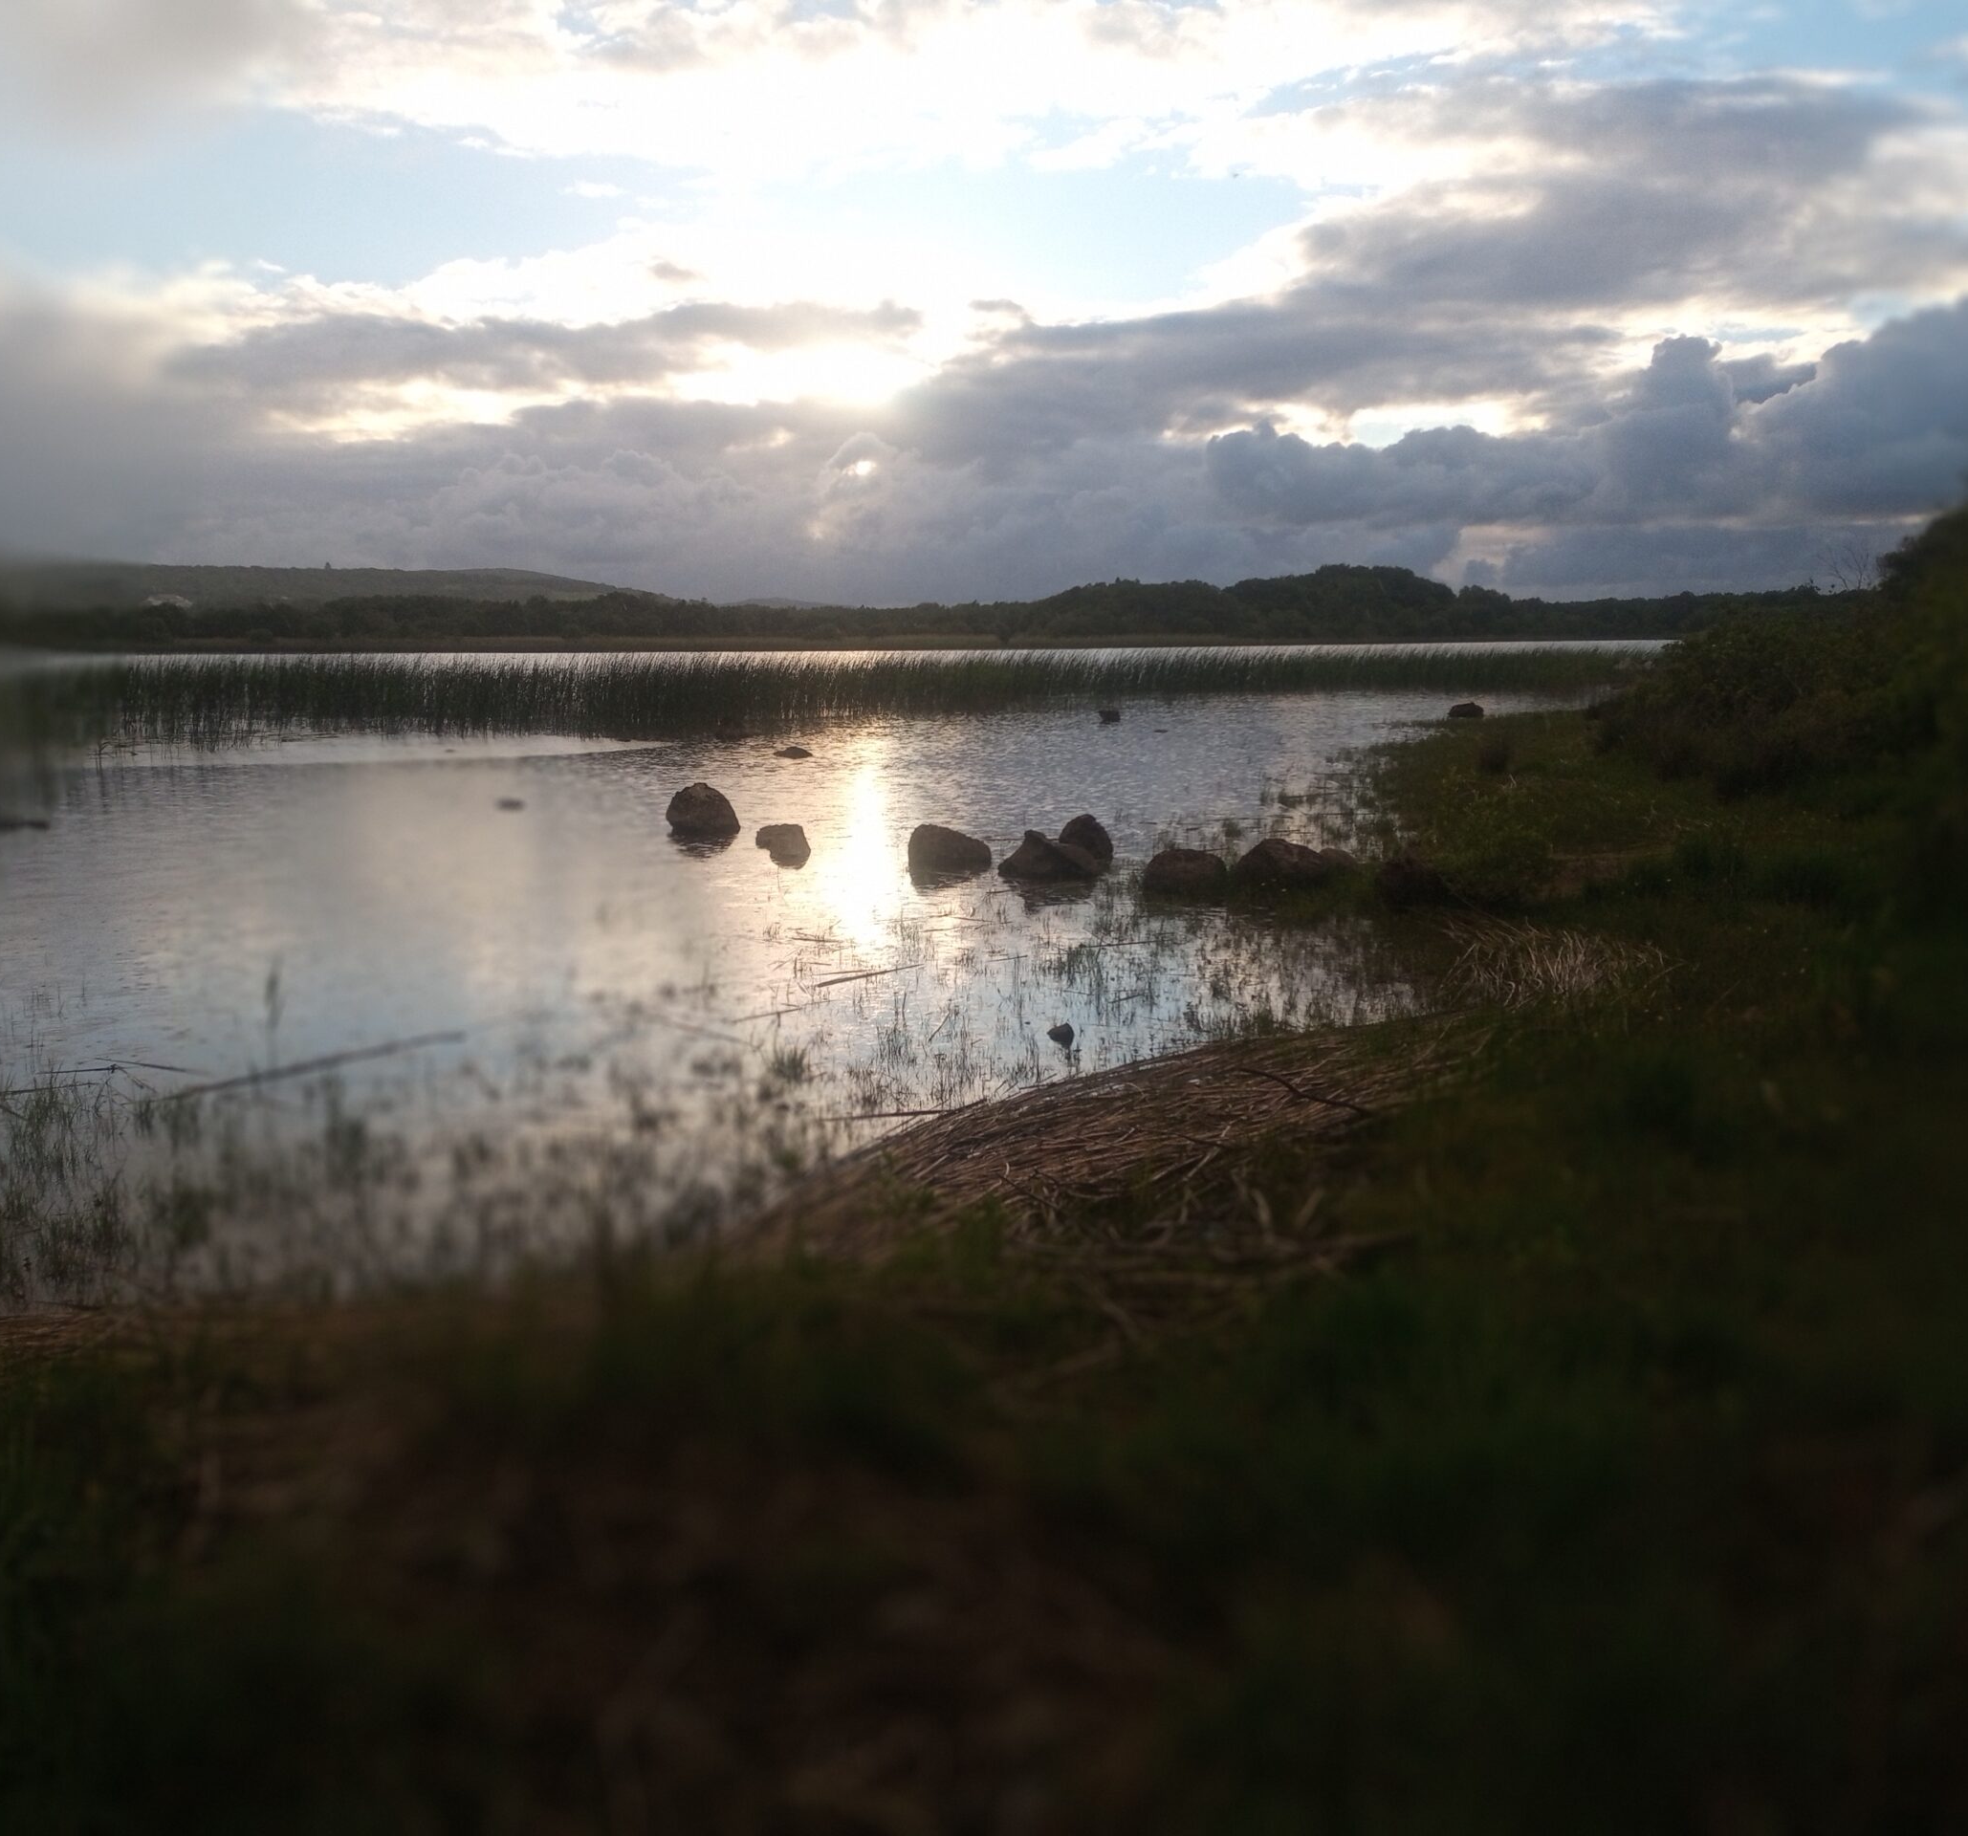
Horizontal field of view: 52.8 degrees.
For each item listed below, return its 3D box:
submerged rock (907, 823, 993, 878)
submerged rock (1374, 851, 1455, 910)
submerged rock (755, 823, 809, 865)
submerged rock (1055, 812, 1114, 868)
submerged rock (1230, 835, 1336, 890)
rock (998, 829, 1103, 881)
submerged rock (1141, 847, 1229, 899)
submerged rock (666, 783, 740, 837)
[{"bbox_3d":[-0.271,-0.575,15.974,0.680,0.364,0.535,0,8,-1],"label":"submerged rock"},{"bbox_3d":[3.032,-0.282,13.894,0.565,0.348,0.445,2,8,12],"label":"submerged rock"},{"bbox_3d":[-1.650,-0.605,16.319,0.458,0.337,0.362,-1,8,-6],"label":"submerged rock"},{"bbox_3d":[0.841,-0.642,16.256,0.472,0.412,0.373,0,8,3],"label":"submerged rock"},{"bbox_3d":[2.238,-0.432,14.876,0.777,0.373,0.609,1,8,9],"label":"submerged rock"},{"bbox_3d":[0.527,-0.512,15.577,0.829,0.347,0.649,0,8,2],"label":"rock"},{"bbox_3d":[1.493,-0.366,14.633,0.651,0.316,0.512,1,8,6],"label":"submerged rock"},{"bbox_3d":[-2.732,-1.079,19.202,0.725,0.474,0.571,-1,8,-8],"label":"submerged rock"}]

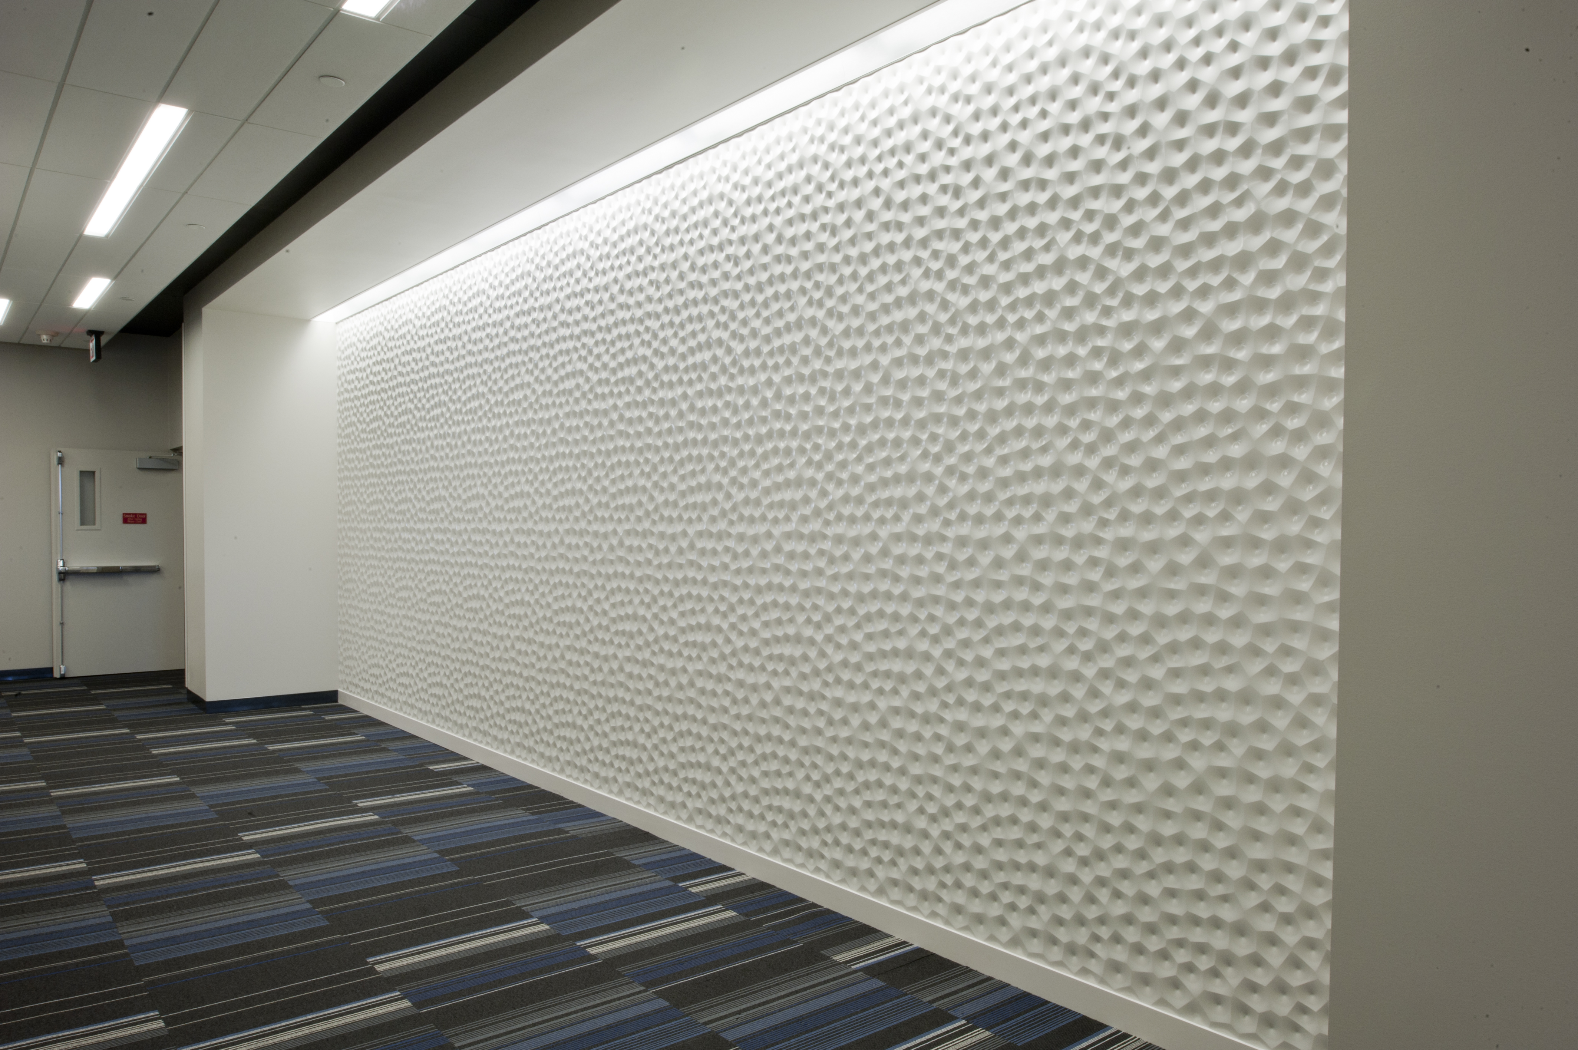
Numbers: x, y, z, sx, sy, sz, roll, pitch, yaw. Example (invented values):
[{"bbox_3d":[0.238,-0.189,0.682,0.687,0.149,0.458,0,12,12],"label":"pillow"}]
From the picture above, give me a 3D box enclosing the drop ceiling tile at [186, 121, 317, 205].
[{"bbox_3d":[-2.497,-1.662,4.870,0.295,0.020,1.230,0,0,-40],"label":"drop ceiling tile"}]

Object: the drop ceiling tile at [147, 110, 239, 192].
[{"bbox_3d":[-2.690,-1.661,4.718,0.164,0.020,1.229,0,0,-40],"label":"drop ceiling tile"}]

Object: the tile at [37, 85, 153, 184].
[{"bbox_3d":[-2.980,-1.659,4.487,0.293,0.020,1.224,0,0,-40],"label":"tile"}]

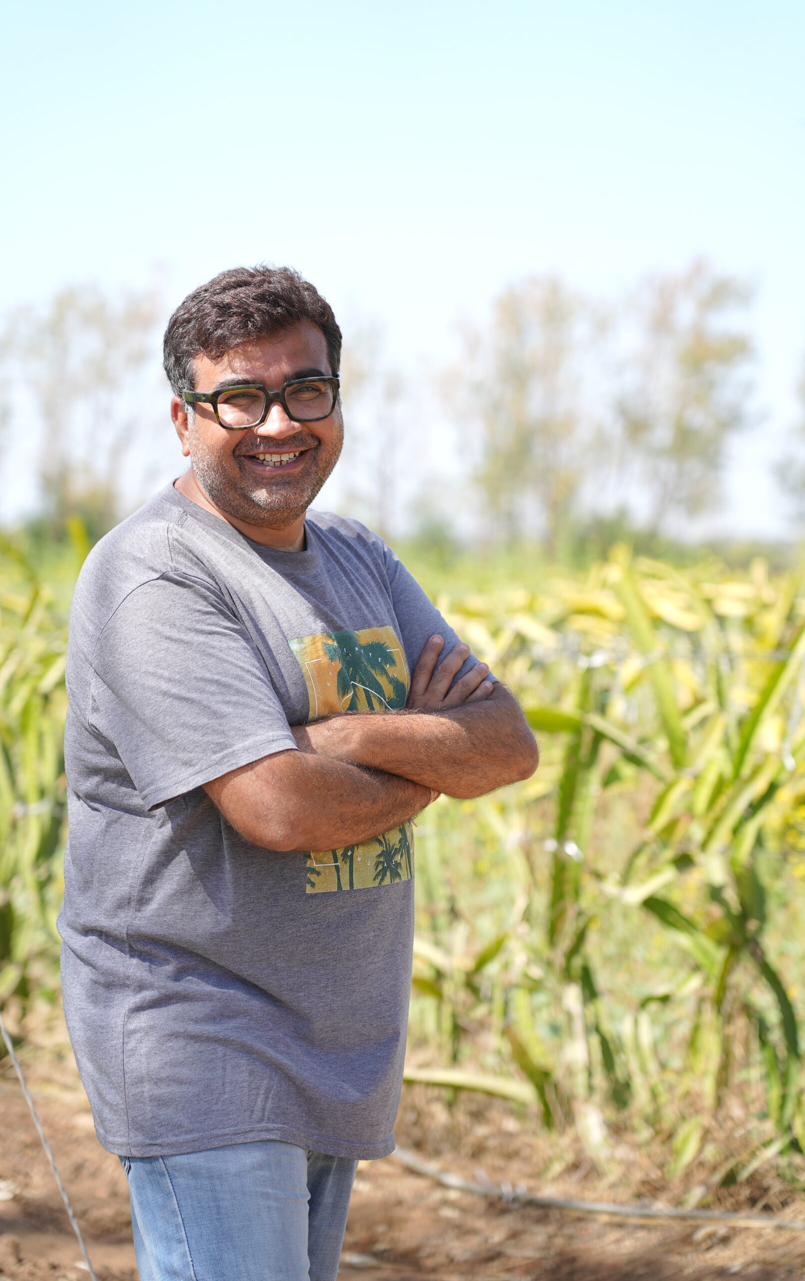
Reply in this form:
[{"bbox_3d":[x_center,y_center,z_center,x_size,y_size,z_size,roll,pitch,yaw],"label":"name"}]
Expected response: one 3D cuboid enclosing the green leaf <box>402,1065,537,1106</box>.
[{"bbox_3d":[0.156,1.064,8.150,0.330,0.070,0.070,10,0,0],"label":"green leaf"}]

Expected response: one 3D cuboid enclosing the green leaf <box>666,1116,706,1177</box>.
[{"bbox_3d":[0.647,1.155,7.800,0.060,0.150,0.050,25,0,0],"label":"green leaf"}]

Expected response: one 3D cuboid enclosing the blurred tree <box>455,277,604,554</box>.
[{"bbox_3d":[2.222,-3.771,60.000,2.700,5.400,2.600,0,2,0],"label":"blurred tree"}]

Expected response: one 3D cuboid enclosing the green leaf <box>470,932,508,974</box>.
[{"bbox_3d":[0.210,0.757,8.300,0.050,0.130,0.050,37,0,0],"label":"green leaf"}]

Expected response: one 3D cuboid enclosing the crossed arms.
[{"bbox_3d":[-0.030,0.099,3.270,0.250,0.215,0.420,1,2,37],"label":"crossed arms"}]

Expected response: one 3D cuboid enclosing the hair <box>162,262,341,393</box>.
[{"bbox_3d":[-0.148,-0.302,3.390,0.165,0.145,0.200,-6,2,-22],"label":"hair"}]

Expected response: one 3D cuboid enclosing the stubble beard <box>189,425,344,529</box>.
[{"bbox_3d":[-0.136,-0.159,3.330,0.145,0.105,0.120,-6,2,-22],"label":"stubble beard"}]

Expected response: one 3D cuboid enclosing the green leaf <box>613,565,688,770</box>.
[{"bbox_3d":[0.582,0.062,8.000,0.075,0.500,0.070,-16,0,0],"label":"green leaf"}]

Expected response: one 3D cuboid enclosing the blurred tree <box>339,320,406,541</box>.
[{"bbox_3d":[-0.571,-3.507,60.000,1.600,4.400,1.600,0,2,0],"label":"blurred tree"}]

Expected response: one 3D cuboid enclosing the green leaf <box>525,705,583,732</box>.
[{"bbox_3d":[0.354,0.186,8.100,0.150,0.060,0.060,5,0,0],"label":"green leaf"}]

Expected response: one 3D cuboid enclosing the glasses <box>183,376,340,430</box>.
[{"bbox_3d":[-0.149,-0.230,3.373,0.145,0.050,0.140,-6,2,-22],"label":"glasses"}]

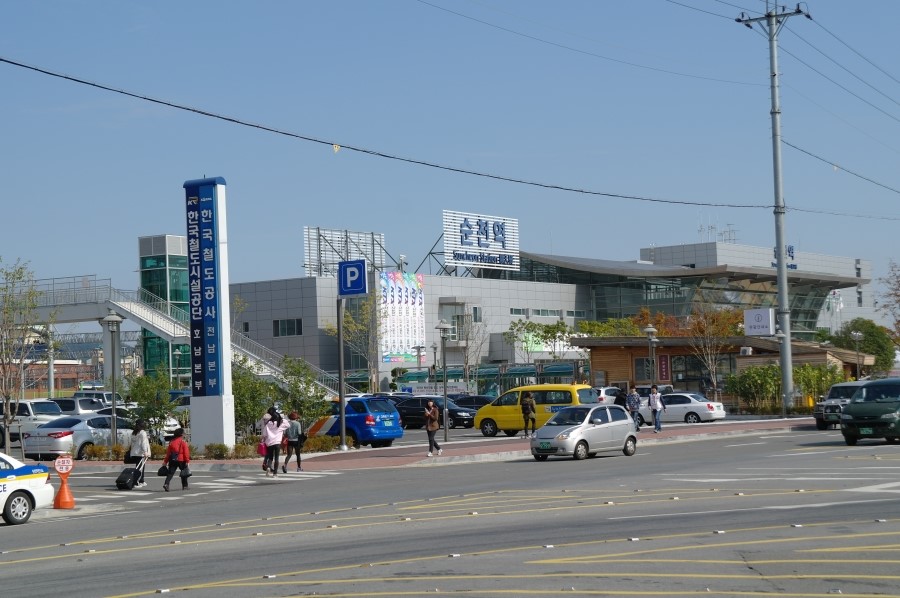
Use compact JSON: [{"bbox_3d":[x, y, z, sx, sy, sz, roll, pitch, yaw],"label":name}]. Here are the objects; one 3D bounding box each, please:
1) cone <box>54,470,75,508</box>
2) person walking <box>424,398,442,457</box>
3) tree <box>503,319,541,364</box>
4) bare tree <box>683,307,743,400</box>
[{"bbox_3d":[-7.920,3.924,35.400,0.430,0.800,0.430,-2,-3,0],"label":"cone"},{"bbox_3d":[-0.461,3.735,49.700,0.460,1.630,0.460,-4,-4,37],"label":"person walking"},{"bbox_3d":[4.972,4.572,115.000,2.500,6.400,2.500,-2,-3,0],"label":"tree"},{"bbox_3d":[14.742,3.294,96.938,3.200,6.100,3.100,-3,-3,8],"label":"bare tree"}]

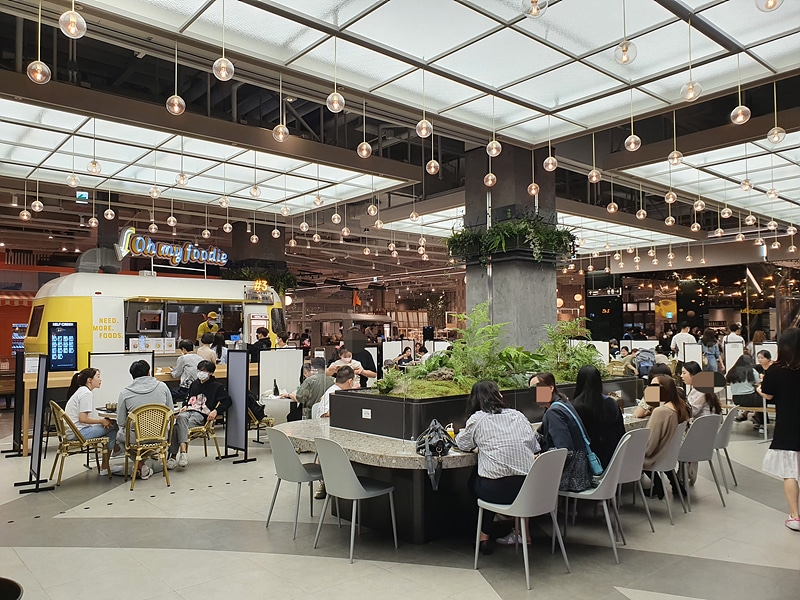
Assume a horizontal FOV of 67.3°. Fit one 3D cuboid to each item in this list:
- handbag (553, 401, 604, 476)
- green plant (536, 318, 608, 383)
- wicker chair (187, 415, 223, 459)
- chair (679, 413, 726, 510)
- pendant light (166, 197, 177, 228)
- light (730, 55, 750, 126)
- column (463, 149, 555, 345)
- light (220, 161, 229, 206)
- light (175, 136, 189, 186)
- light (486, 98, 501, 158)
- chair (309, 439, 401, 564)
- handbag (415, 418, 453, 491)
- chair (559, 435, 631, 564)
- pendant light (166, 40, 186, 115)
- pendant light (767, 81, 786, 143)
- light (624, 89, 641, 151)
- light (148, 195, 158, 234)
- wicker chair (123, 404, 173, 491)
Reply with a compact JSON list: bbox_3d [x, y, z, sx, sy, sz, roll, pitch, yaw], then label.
[{"bbox_3d":[1.286,0.998,4.330,0.330,0.530,0.200,1,-2,-23],"label":"handbag"},{"bbox_3d":[1.866,0.546,6.500,0.620,0.660,0.600,2,-3,-40],"label":"green plant"},{"bbox_3d":[-2.470,1.548,7.389,0.470,0.860,0.545,-3,-4,39],"label":"wicker chair"},{"bbox_3d":[2.664,1.449,5.529,0.450,0.830,0.510,1,-3,-19],"label":"chair"},{"bbox_3d":[-4.075,-1.612,10.750,0.155,0.573,0.155,2,-3,-40],"label":"pendant light"},{"bbox_3d":[3.052,-1.889,5.397,0.162,0.642,0.162,2,-3,-40],"label":"light"},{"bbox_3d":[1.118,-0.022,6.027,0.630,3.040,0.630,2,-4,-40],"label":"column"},{"bbox_3d":[-2.683,-1.756,9.195,0.162,0.703,0.162,2,-3,-40],"label":"light"},{"bbox_3d":[-1.673,-1.065,4.624,0.100,0.391,0.100,2,-4,-40],"label":"light"},{"bbox_3d":[0.631,-1.160,4.024,0.102,0.405,0.102,0,-3,0],"label":"light"},{"bbox_3d":[-0.346,1.395,4.359,0.460,0.820,0.530,-2,-3,45],"label":"chair"},{"bbox_3d":[0.228,1.052,4.093,0.260,0.480,0.200,0,-3,3],"label":"handbag"},{"bbox_3d":[1.372,1.373,4.296,0.530,0.810,0.470,-1,-3,24],"label":"chair"},{"bbox_3d":[-1.150,-1.144,3.094,0.100,0.392,0.100,2,-4,-40],"label":"pendant light"},{"bbox_3d":[3.665,-1.829,5.850,0.155,0.616,0.155,2,-3,-40],"label":"pendant light"},{"bbox_3d":[2.369,-1.836,6.119,0.155,0.646,0.155,2,-3,-40],"label":"light"},{"bbox_3d":[-2.921,-1.000,7.143,0.102,0.405,0.102,0,-3,0],"label":"light"},{"bbox_3d":[-2.560,1.456,6.150,0.480,0.850,0.560,1,-3,-27],"label":"wicker chair"}]

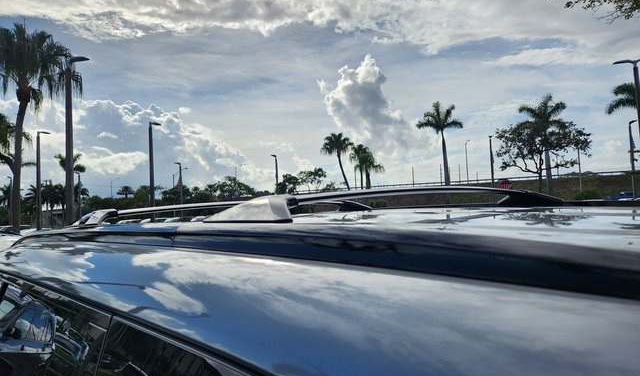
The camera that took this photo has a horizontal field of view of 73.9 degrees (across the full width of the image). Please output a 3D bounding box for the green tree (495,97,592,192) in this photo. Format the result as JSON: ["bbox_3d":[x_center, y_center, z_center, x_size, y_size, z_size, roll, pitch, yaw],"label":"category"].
[{"bbox_3d":[17.528,-2.102,32.739,7.500,9.860,7.000,-2,-3,0],"label":"green tree"}]

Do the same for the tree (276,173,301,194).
[{"bbox_3d":[-3.442,1.327,47.837,2.900,6.170,2.900,-2,-3,0],"label":"tree"}]

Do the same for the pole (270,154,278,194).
[{"bbox_3d":[-4.565,0.387,43.298,0.650,7.640,0.300,-2,-3,0],"label":"pole"}]

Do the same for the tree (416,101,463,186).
[{"bbox_3d":[11.171,-2.329,38.698,4.200,11.420,4.200,-2,-3,0],"label":"tree"}]

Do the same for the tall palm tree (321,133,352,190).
[{"bbox_3d":[1.887,-0.881,43.742,3.700,9.750,3.400,-2,-3,0],"label":"tall palm tree"}]

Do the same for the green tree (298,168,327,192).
[{"bbox_3d":[-0.742,1.054,48.825,3.300,6.620,3.300,-2,-3,0],"label":"green tree"}]

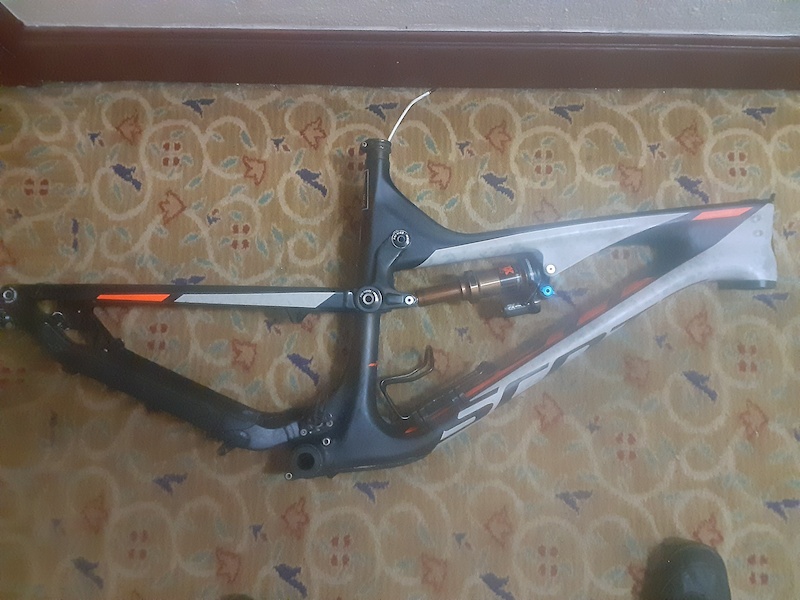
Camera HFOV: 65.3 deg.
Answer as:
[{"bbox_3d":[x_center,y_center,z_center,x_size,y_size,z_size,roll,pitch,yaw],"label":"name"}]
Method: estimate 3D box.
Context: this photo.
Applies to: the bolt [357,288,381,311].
[{"bbox_3d":[-0.041,-0.001,0.838,0.032,0.013,0.032,0,81,2],"label":"bolt"}]

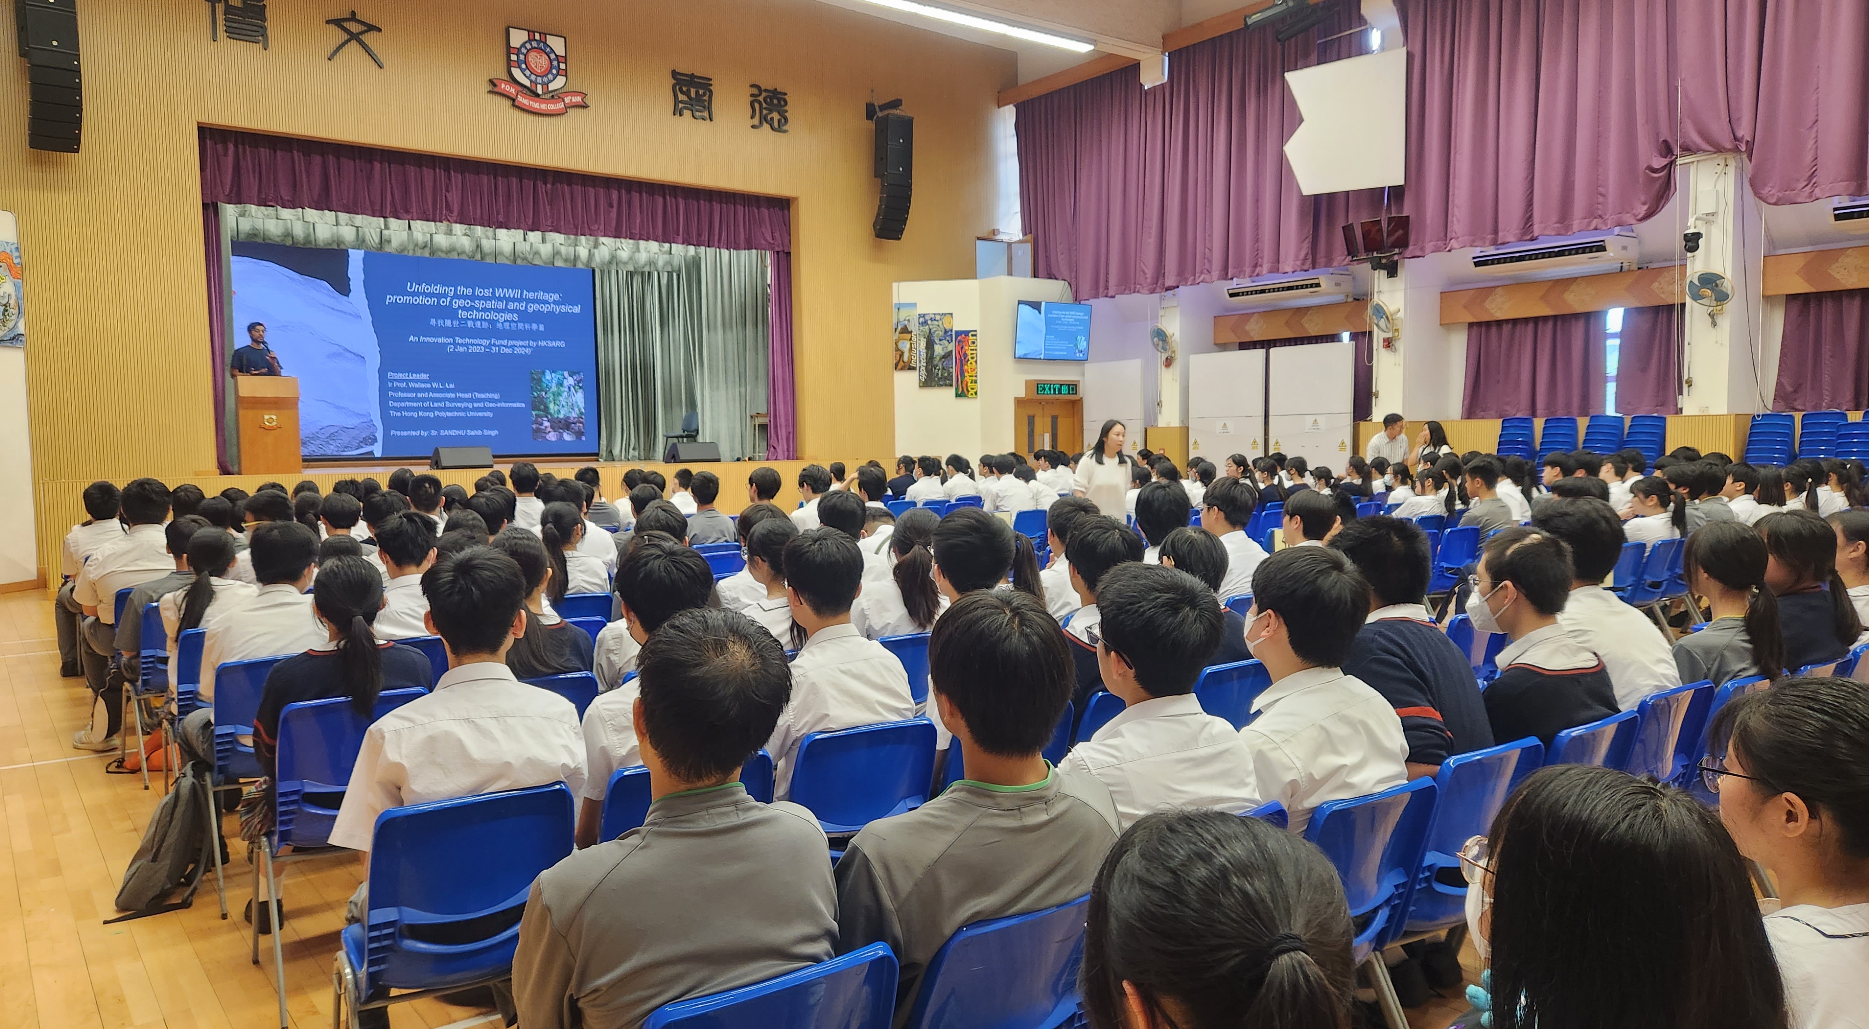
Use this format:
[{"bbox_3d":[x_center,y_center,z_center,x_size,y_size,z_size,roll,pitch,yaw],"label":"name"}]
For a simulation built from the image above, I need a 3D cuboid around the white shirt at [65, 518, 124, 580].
[{"bbox_3d":[-5.174,0.240,7.700,0.460,0.460,0.300,-3,4,-38],"label":"white shirt"}]

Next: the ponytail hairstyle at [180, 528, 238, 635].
[{"bbox_3d":[-2.703,0.247,4.620,0.210,0.400,0.230,-3,4,-32],"label":"ponytail hairstyle"}]

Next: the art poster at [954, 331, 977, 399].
[{"bbox_3d":[0.514,-2.408,19.948,0.336,1.090,0.030,-1,4,7],"label":"art poster"}]

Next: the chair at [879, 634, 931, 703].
[{"bbox_3d":[-0.220,0.793,4.334,0.440,0.810,0.500,-3,4,-36],"label":"chair"}]

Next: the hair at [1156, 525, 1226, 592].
[{"bbox_3d":[0.742,0.124,3.577,0.180,0.210,0.210,-4,5,-38],"label":"hair"}]

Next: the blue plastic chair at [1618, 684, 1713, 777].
[{"bbox_3d":[1.796,0.846,3.441,0.460,0.800,0.540,-3,4,-34],"label":"blue plastic chair"}]

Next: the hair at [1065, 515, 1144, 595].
[{"bbox_3d":[0.486,0.118,3.531,0.190,0.230,0.220,-4,4,-39],"label":"hair"}]

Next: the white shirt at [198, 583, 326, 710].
[{"bbox_3d":[-2.125,0.439,3.950,0.460,0.470,0.300,-3,4,-33],"label":"white shirt"}]

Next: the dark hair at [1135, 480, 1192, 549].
[{"bbox_3d":[0.846,0.003,4.600,0.190,0.250,0.220,-2,3,-18],"label":"dark hair"}]

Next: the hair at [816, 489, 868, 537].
[{"bbox_3d":[-0.399,0.006,5.427,0.185,0.230,0.220,-3,4,-31],"label":"hair"}]

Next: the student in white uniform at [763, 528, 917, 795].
[{"bbox_3d":[-0.381,0.649,3.160,0.460,1.250,0.680,-3,4,-34],"label":"student in white uniform"}]

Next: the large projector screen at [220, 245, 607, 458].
[{"bbox_3d":[-7.216,-2.239,17.782,4.994,2.876,0.100,-3,4,-37],"label":"large projector screen"}]

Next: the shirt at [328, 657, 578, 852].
[{"bbox_3d":[-0.968,0.554,2.566,0.490,0.540,0.280,-3,4,-33],"label":"shirt"}]

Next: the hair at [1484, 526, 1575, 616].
[{"bbox_3d":[1.439,0.136,3.008,0.185,0.220,0.215,-3,4,-37],"label":"hair"}]

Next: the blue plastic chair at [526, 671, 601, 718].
[{"bbox_3d":[-1.247,0.849,3.672,0.440,0.815,0.550,-4,4,-35],"label":"blue plastic chair"}]

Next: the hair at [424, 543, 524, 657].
[{"bbox_3d":[-0.846,0.162,2.280,0.185,0.200,0.205,-2,3,-24],"label":"hair"}]

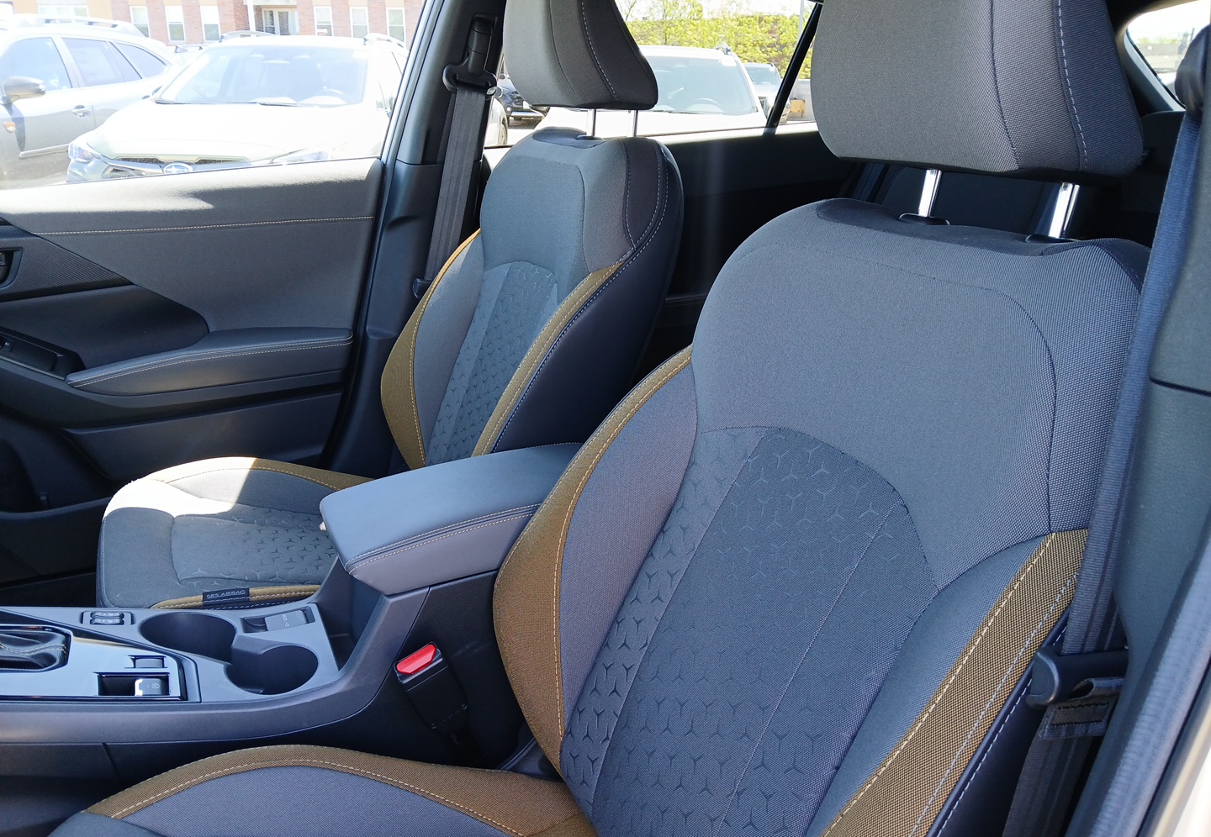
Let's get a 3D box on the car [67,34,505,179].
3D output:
[{"bbox_3d":[-2.410,-2.230,7.340,1.820,1.600,4.480,2,21,2],"label":"car"}]

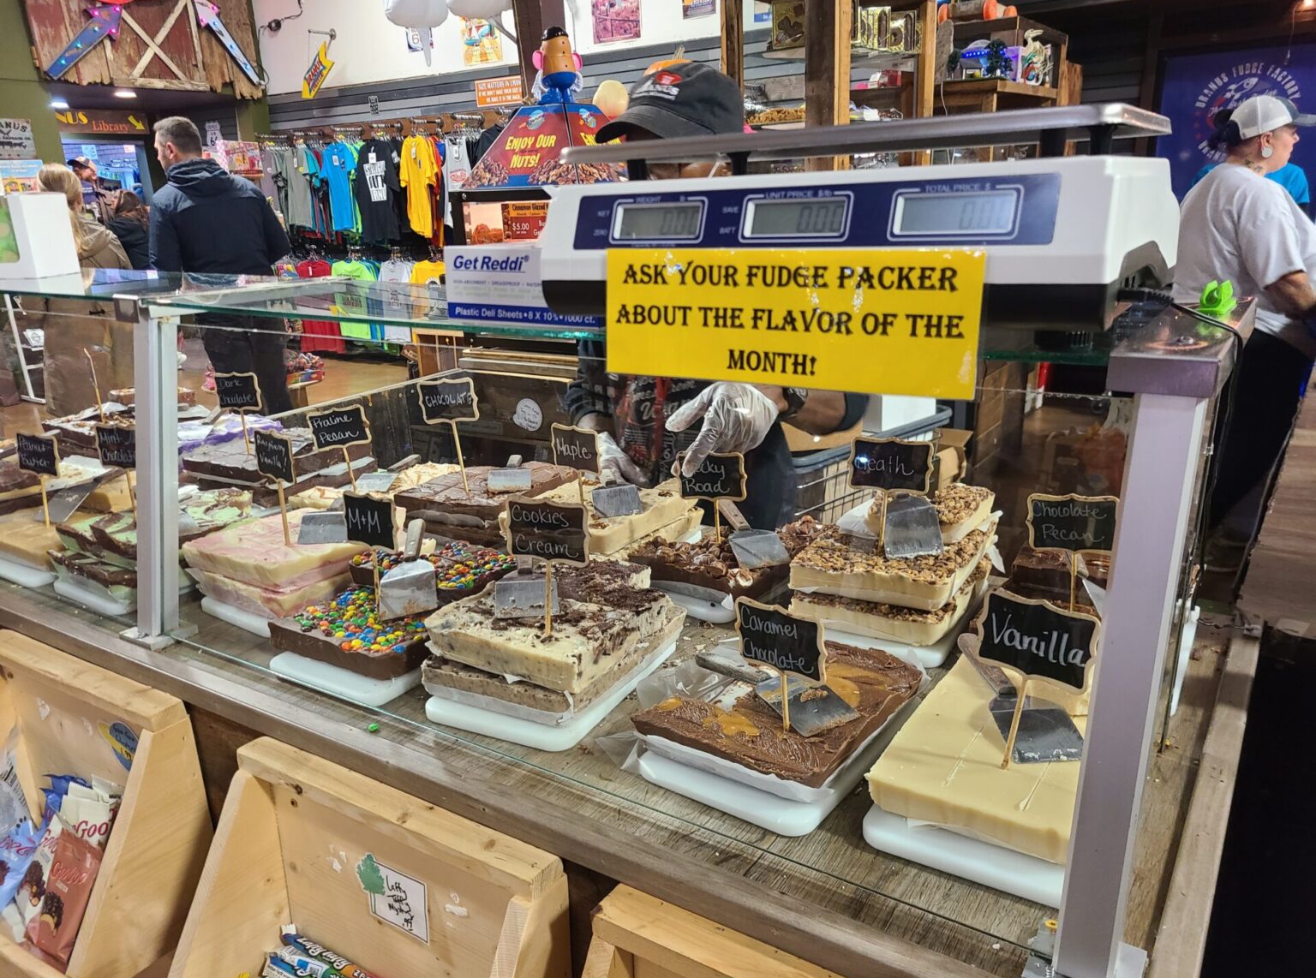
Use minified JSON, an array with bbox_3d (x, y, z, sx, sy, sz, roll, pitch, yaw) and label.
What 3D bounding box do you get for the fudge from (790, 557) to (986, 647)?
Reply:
[{"bbox_3d":[0.285,0.117,1.194,0.167,0.028,0.235,9,20,33],"label":"fudge"}]

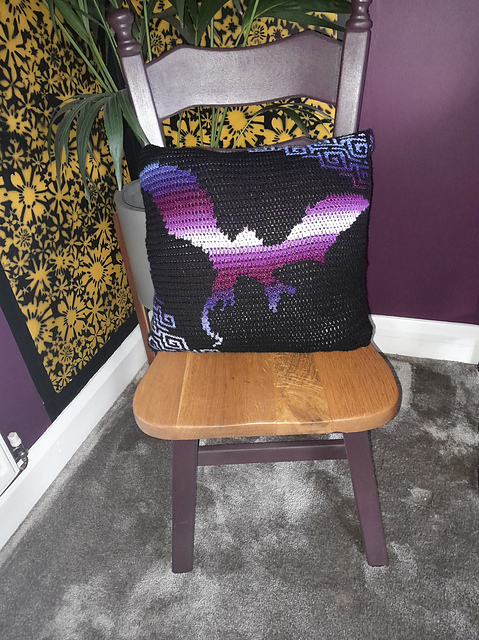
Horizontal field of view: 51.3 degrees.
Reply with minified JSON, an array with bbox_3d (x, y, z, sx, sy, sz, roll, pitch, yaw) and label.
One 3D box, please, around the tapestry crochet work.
[{"bbox_3d":[0.032,-0.133,0.930,0.425,0.400,0.135,-1,12,6],"label":"tapestry crochet work"}]

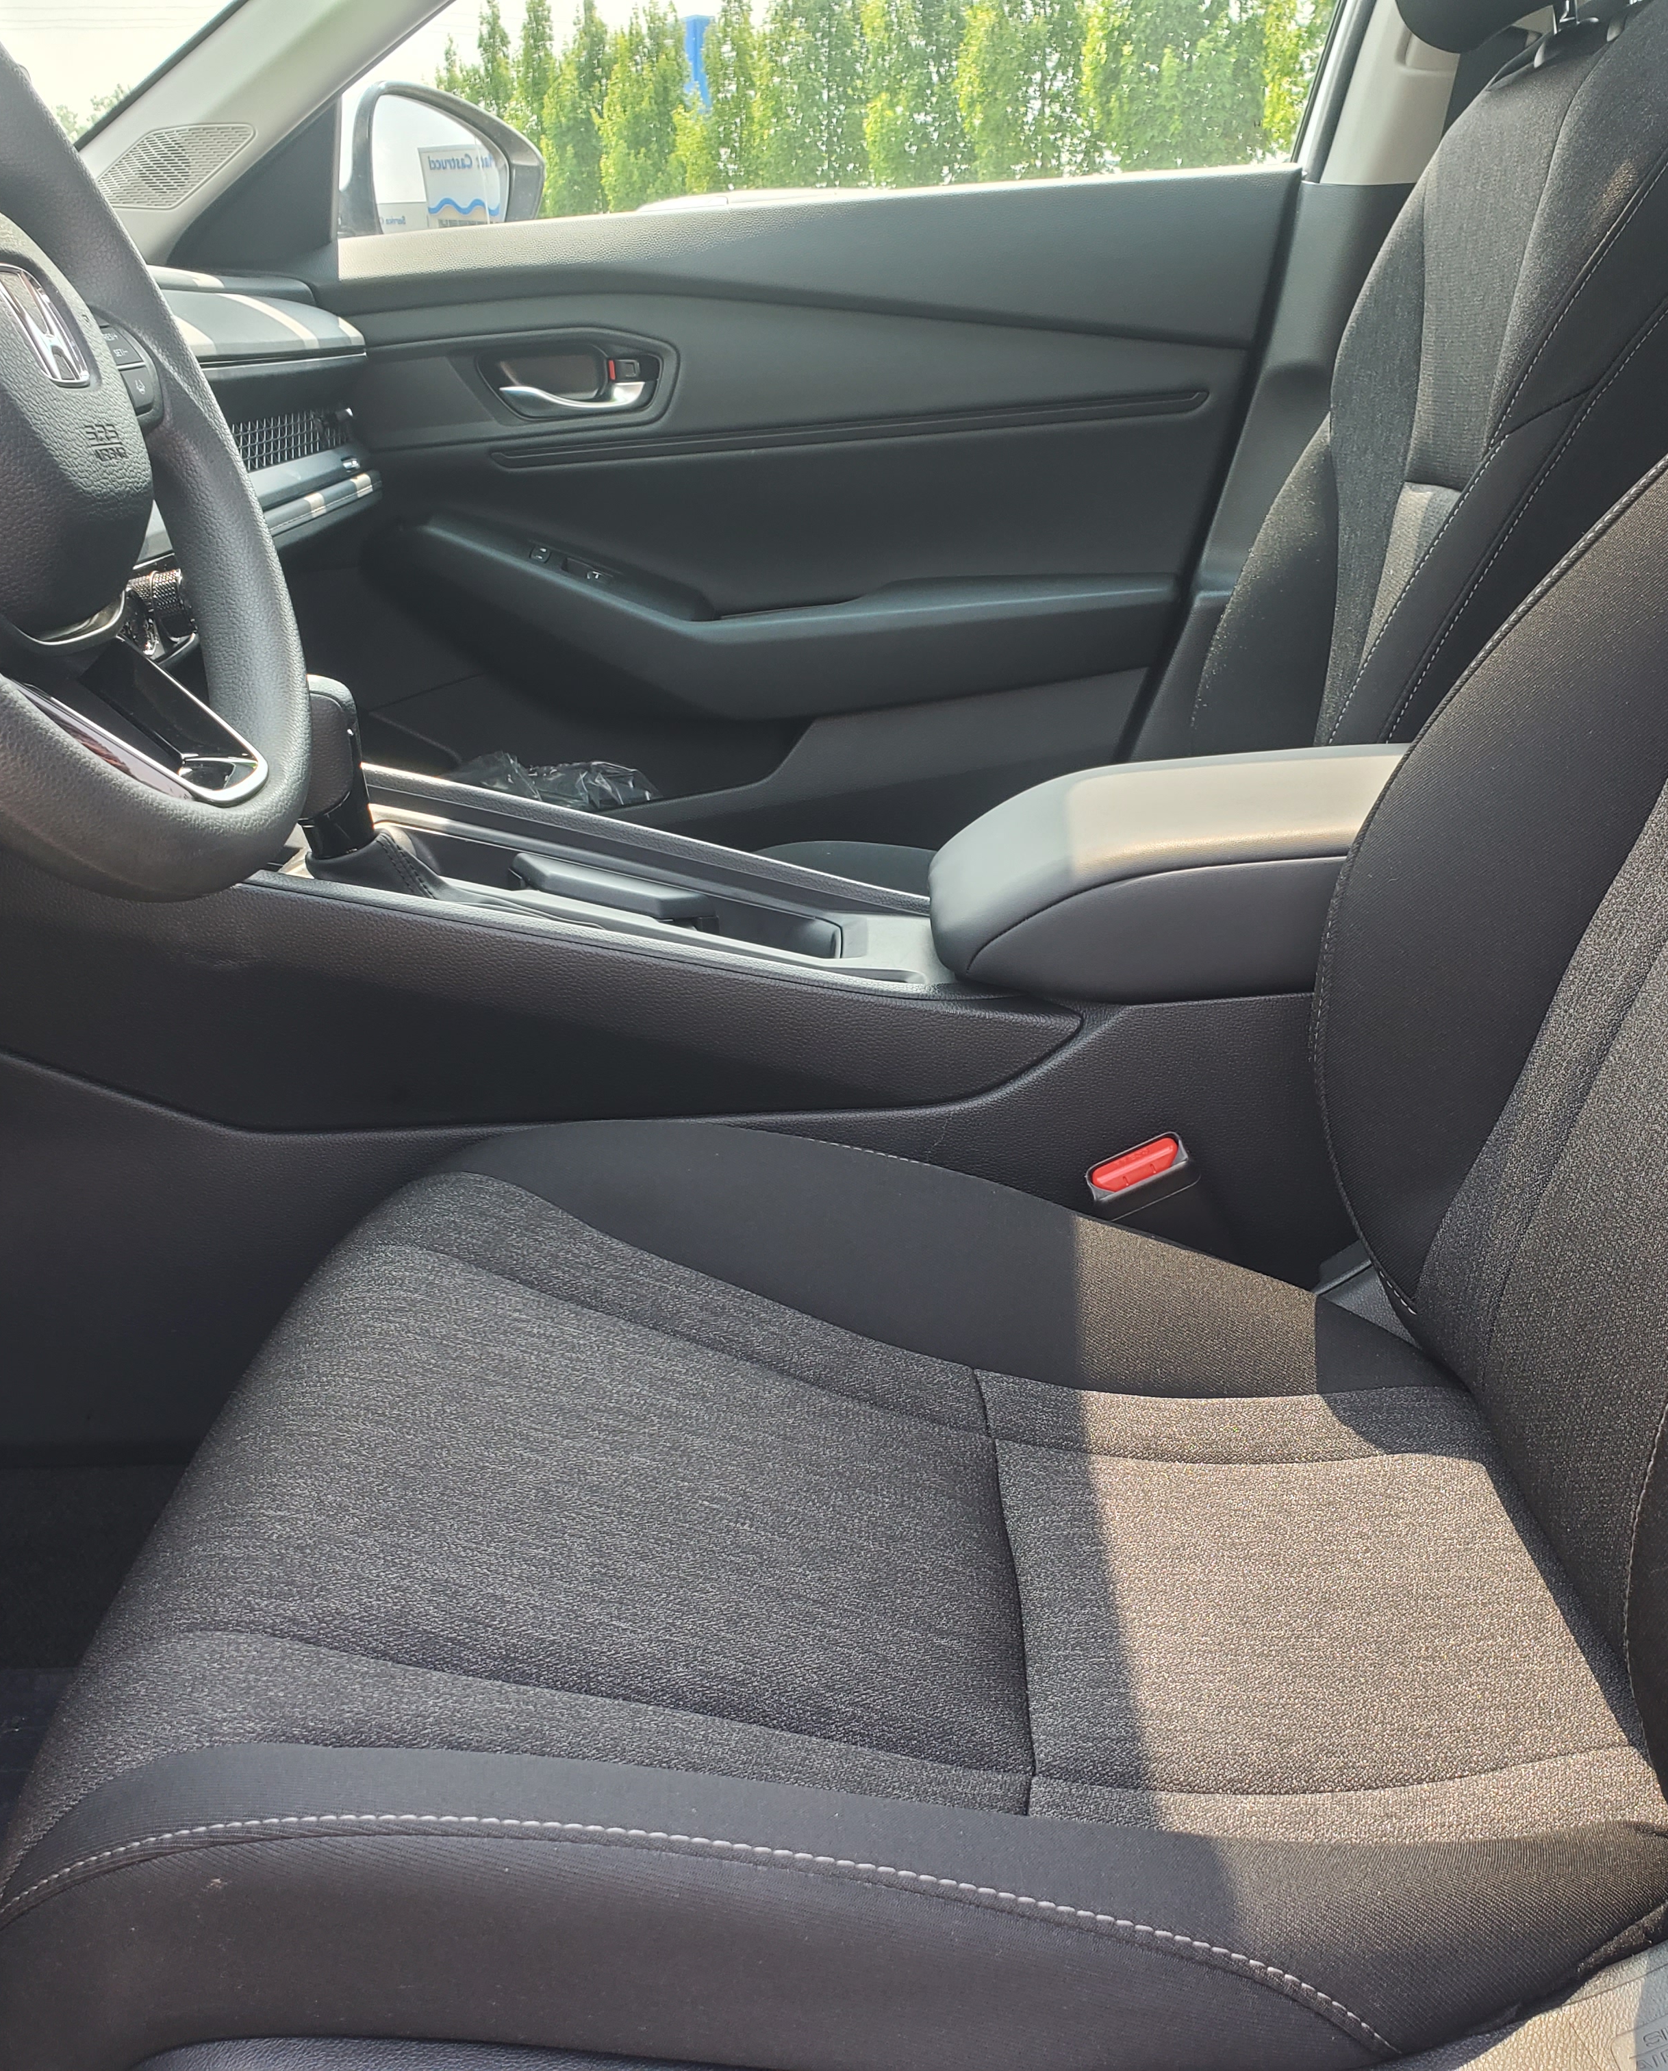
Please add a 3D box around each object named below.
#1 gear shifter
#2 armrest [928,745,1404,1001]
[{"bbox_3d":[-0.268,-0.142,1.082,0.050,0.094,0.046,-2,19,1],"label":"gear shifter"},{"bbox_3d":[0.215,-0.087,1.115,0.325,0.081,0.205,-2,19,1],"label":"armrest"}]

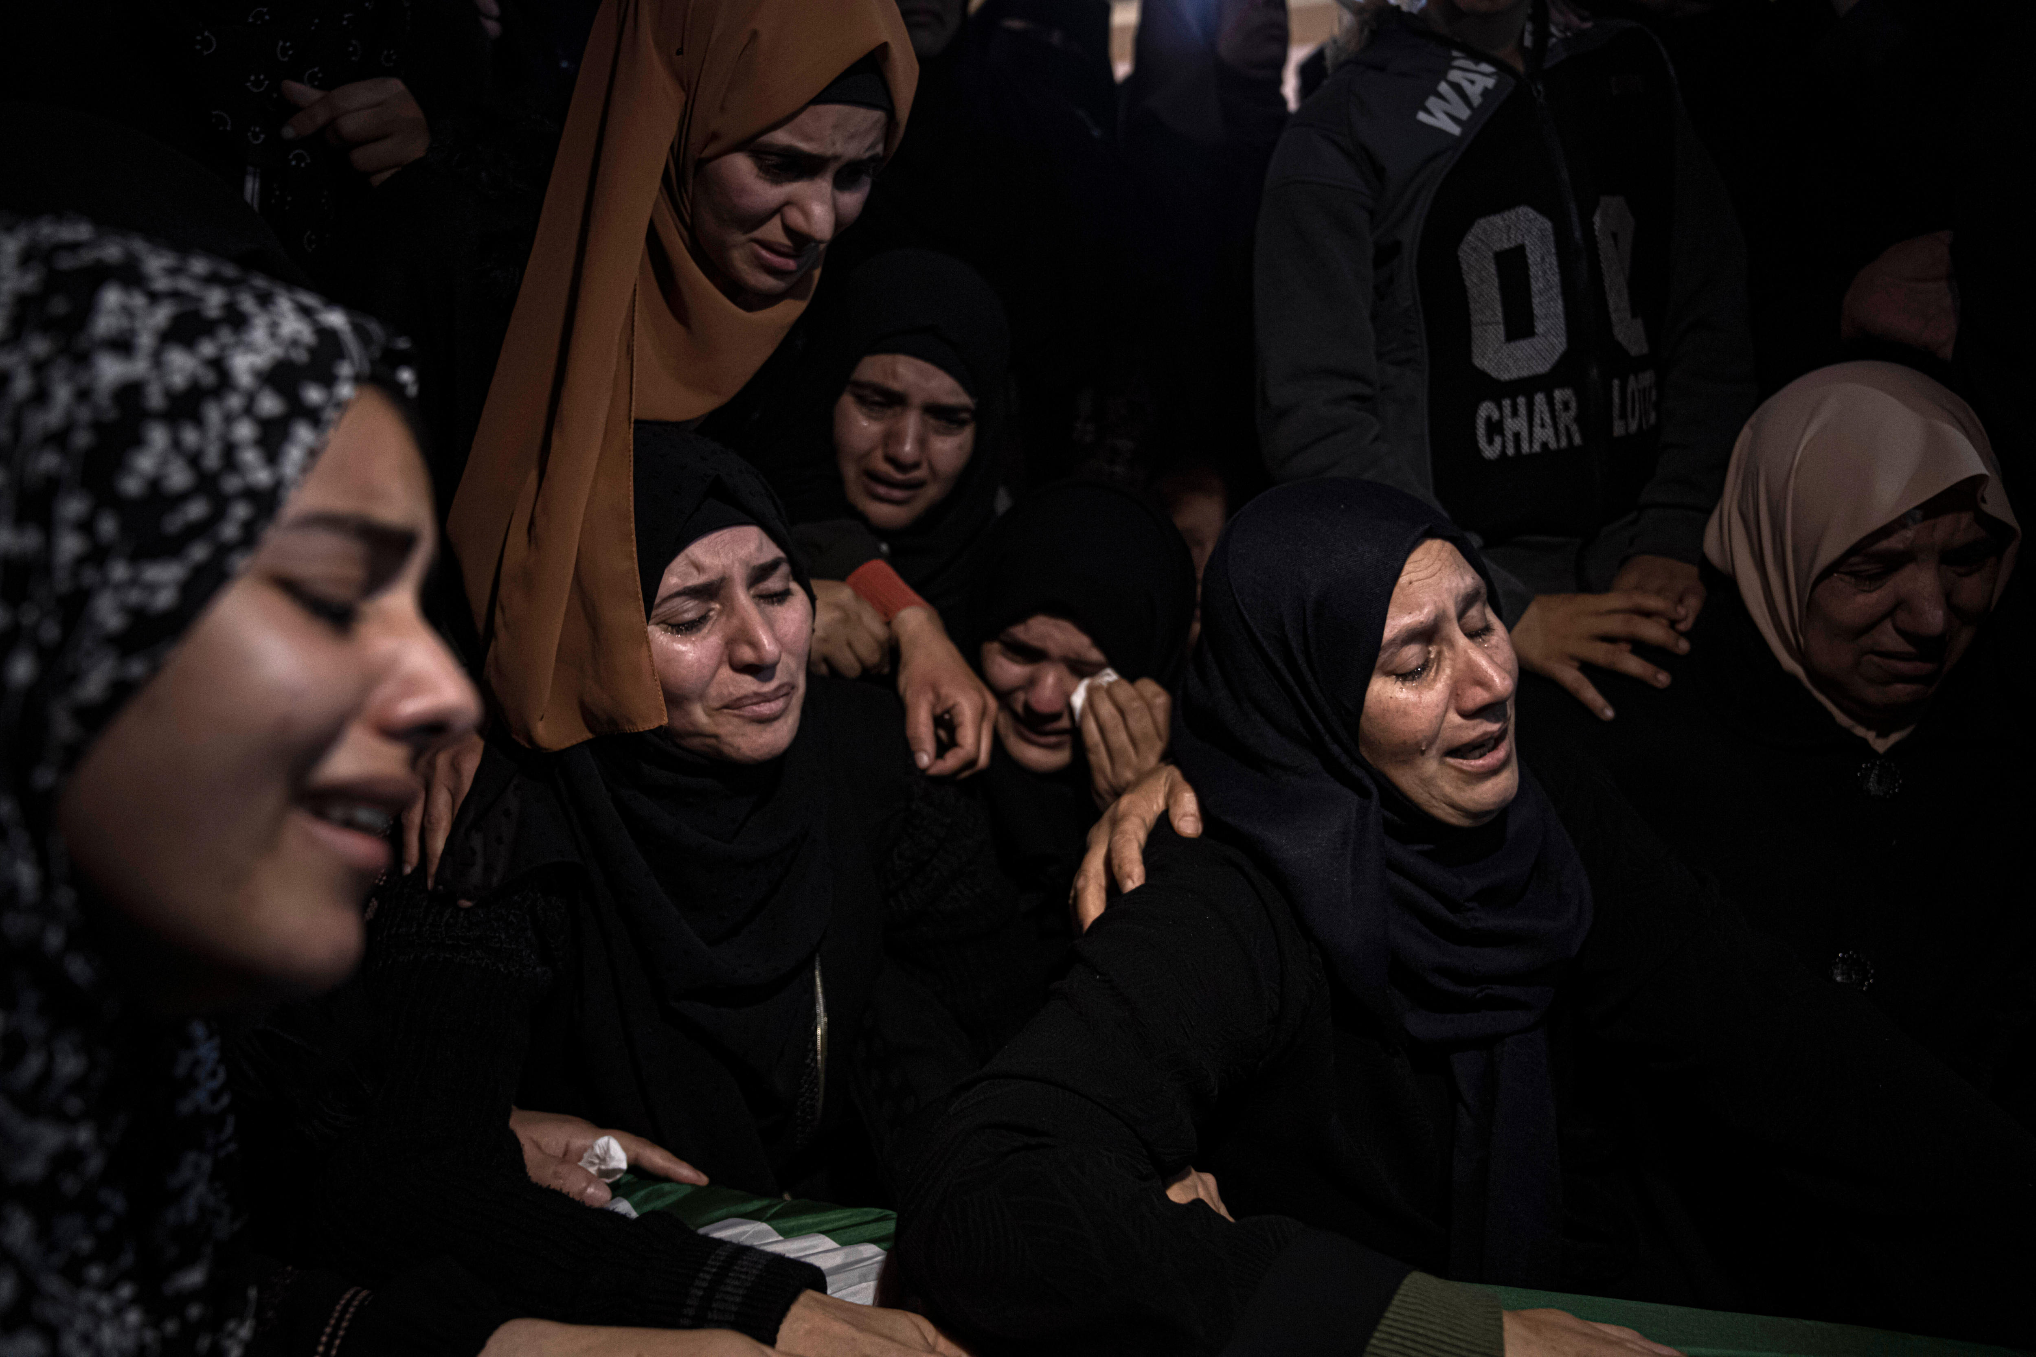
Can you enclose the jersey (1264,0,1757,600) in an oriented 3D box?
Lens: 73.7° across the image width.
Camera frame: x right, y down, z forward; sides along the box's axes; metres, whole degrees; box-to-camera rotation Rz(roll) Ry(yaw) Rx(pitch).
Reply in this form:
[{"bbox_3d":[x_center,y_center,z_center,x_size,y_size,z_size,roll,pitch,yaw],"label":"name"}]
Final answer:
[{"bbox_3d":[0.447,-0.315,1.270,0.400,0.530,0.260,-7,11,-7],"label":"jersey"}]

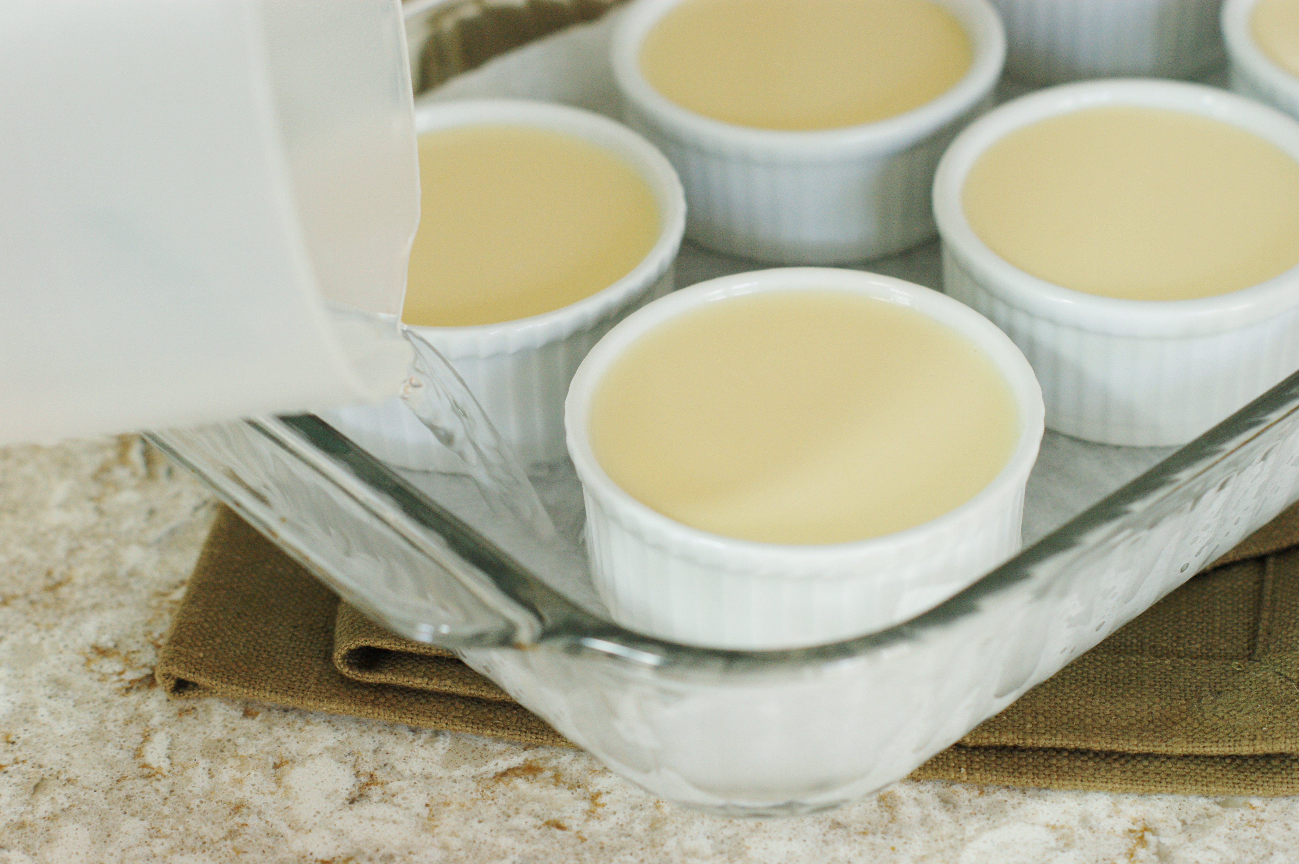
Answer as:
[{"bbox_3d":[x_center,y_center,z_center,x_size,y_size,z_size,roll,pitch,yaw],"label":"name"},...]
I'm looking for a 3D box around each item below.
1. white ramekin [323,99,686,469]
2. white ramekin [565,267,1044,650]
[{"bbox_3d":[-0.037,-0.033,0.576,0.090,0.036,0.090,-2,38,0],"label":"white ramekin"},{"bbox_3d":[0.030,0.007,0.521,0.090,0.036,0.090,-2,38,0],"label":"white ramekin"}]

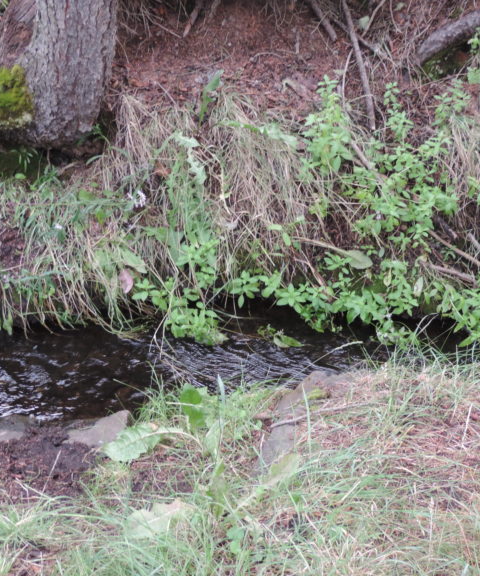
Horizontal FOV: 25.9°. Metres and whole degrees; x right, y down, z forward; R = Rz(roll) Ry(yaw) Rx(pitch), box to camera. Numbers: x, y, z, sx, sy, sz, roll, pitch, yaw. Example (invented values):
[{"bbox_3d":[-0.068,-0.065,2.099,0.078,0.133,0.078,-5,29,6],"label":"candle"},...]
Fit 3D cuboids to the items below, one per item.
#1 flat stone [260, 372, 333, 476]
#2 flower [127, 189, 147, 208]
[{"bbox_3d":[0.131,0.345,2.513,0.160,0.080,0.420,8,27,17],"label":"flat stone"},{"bbox_3d":[-0.328,-0.283,3.300,0.058,0.055,0.045,0,26,0],"label":"flower"}]

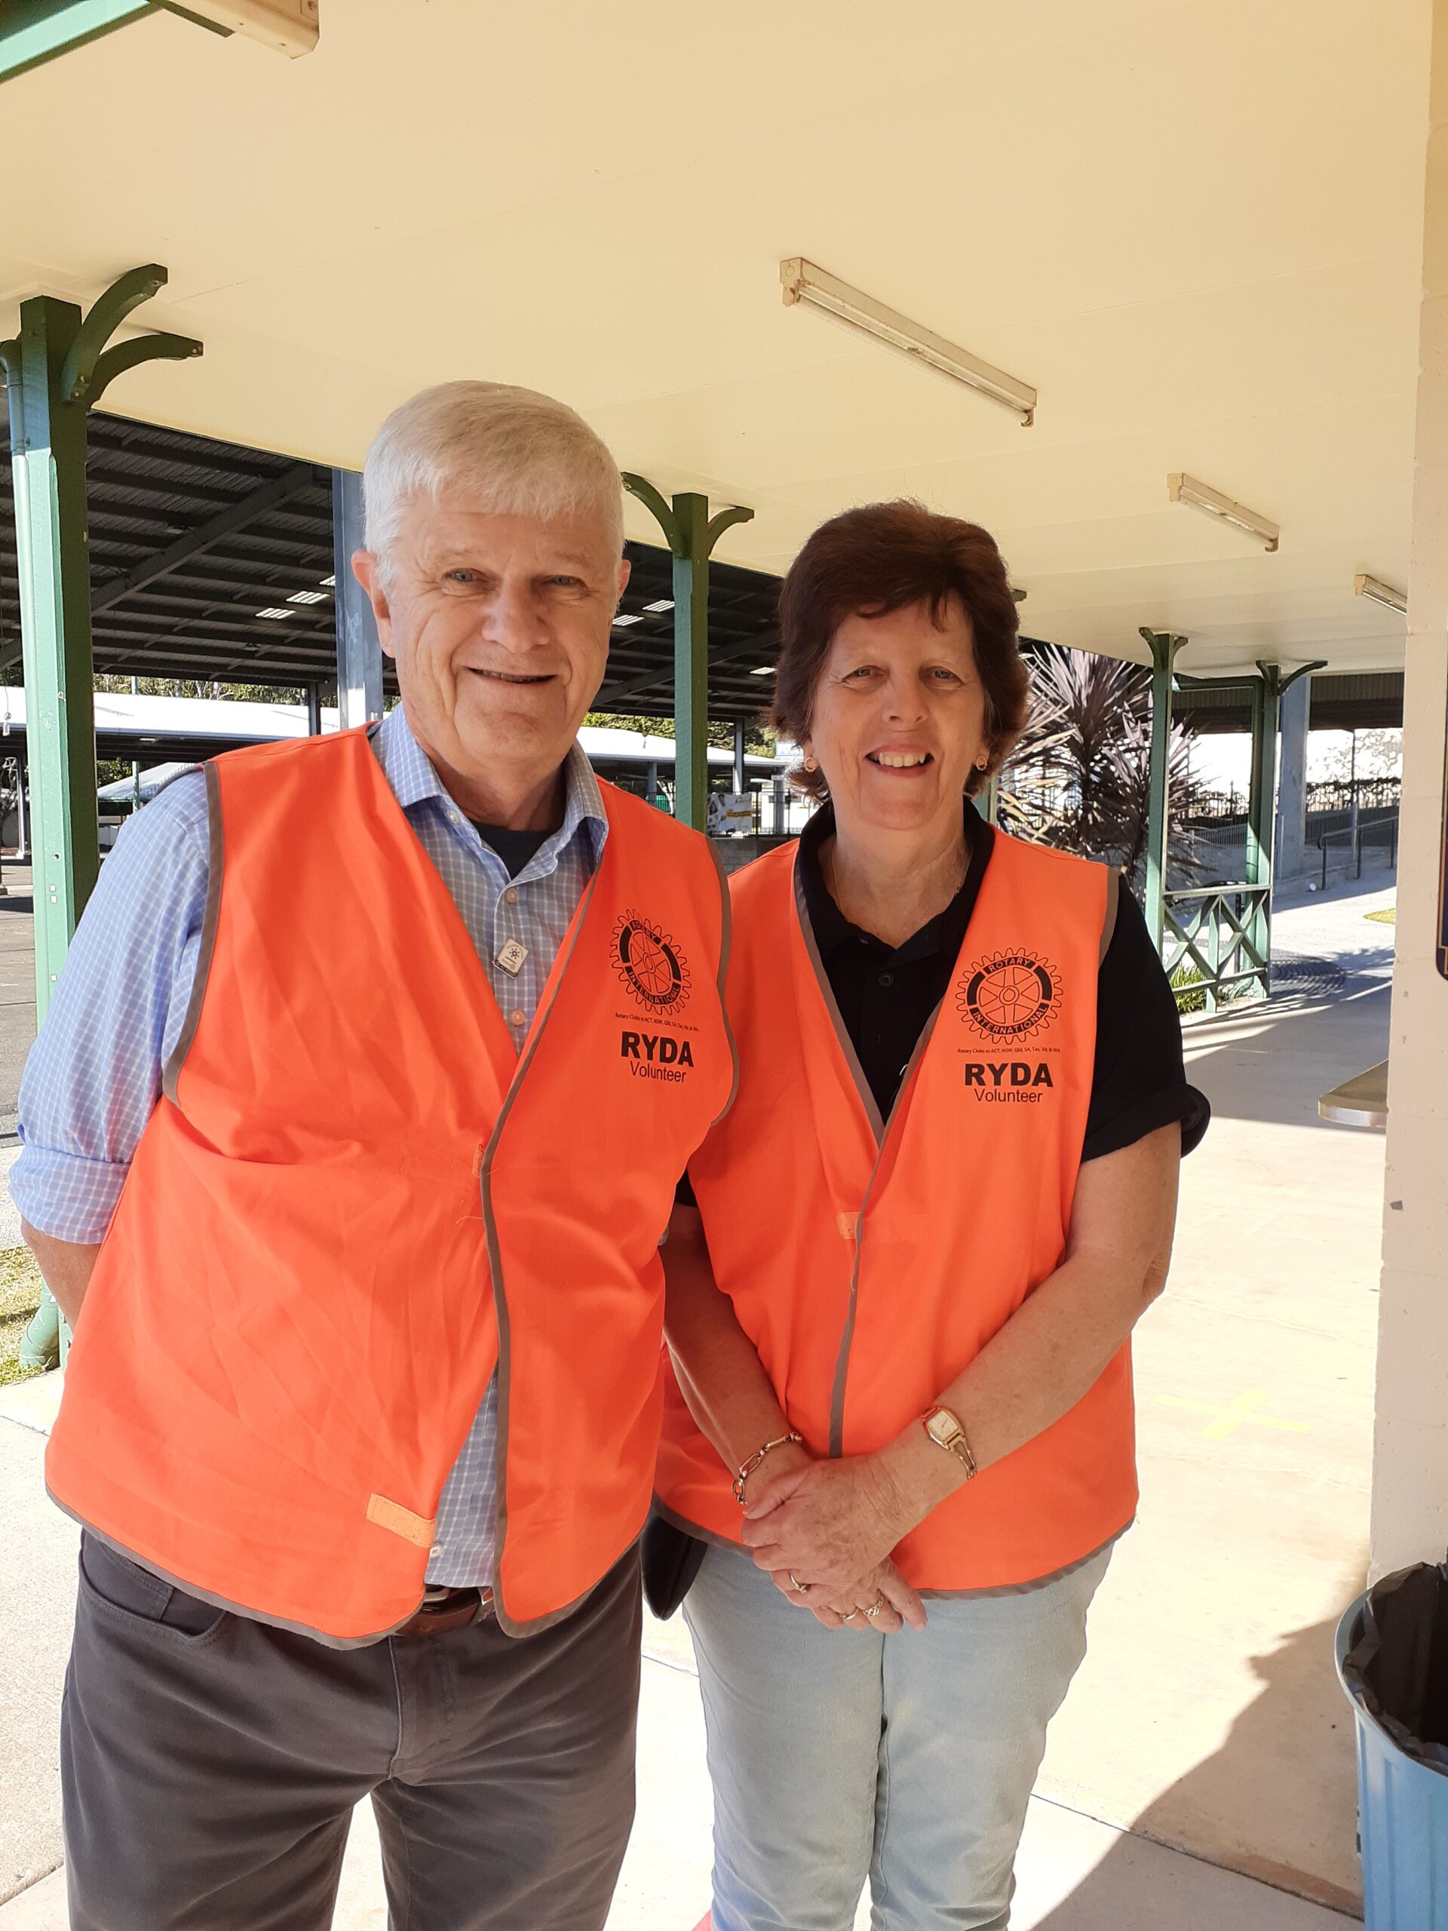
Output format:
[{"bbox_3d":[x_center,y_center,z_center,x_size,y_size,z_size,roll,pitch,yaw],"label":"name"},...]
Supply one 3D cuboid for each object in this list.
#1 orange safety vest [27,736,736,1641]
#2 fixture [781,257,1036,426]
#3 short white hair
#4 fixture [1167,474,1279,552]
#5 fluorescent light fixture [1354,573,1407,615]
[{"bbox_3d":[-0.240,0.138,1.160,0.500,0.640,0.330,-3,6,-28],"label":"orange safety vest"},{"bbox_3d":[0.518,-1.573,3.881,0.052,0.100,1.230,4,7,36],"label":"fixture"},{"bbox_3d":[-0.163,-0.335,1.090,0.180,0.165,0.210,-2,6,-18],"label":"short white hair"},{"bbox_3d":[1.981,-1.762,5.910,0.052,0.100,1.230,4,7,36],"label":"fixture"},{"bbox_3d":[3.587,-1.967,8.123,0.052,0.100,1.230,4,7,36],"label":"fluorescent light fixture"}]

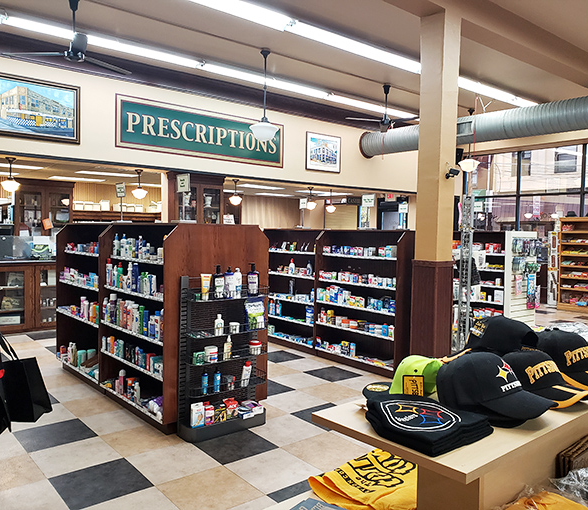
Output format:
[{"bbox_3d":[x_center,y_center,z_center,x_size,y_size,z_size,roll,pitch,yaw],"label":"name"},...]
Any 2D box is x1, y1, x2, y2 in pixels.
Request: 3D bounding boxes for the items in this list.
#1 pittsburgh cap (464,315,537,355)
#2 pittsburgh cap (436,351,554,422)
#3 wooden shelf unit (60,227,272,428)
[{"bbox_3d":[0.636,0.256,1.643,0.175,0.125,0.250,-1,3,-40],"label":"pittsburgh cap"},{"bbox_3d":[0.474,0.294,1.212,0.265,0.130,0.180,3,3,34],"label":"pittsburgh cap"},{"bbox_3d":[-1.377,0.484,4.836,0.924,1.518,2.447,-1,3,-41],"label":"wooden shelf unit"}]

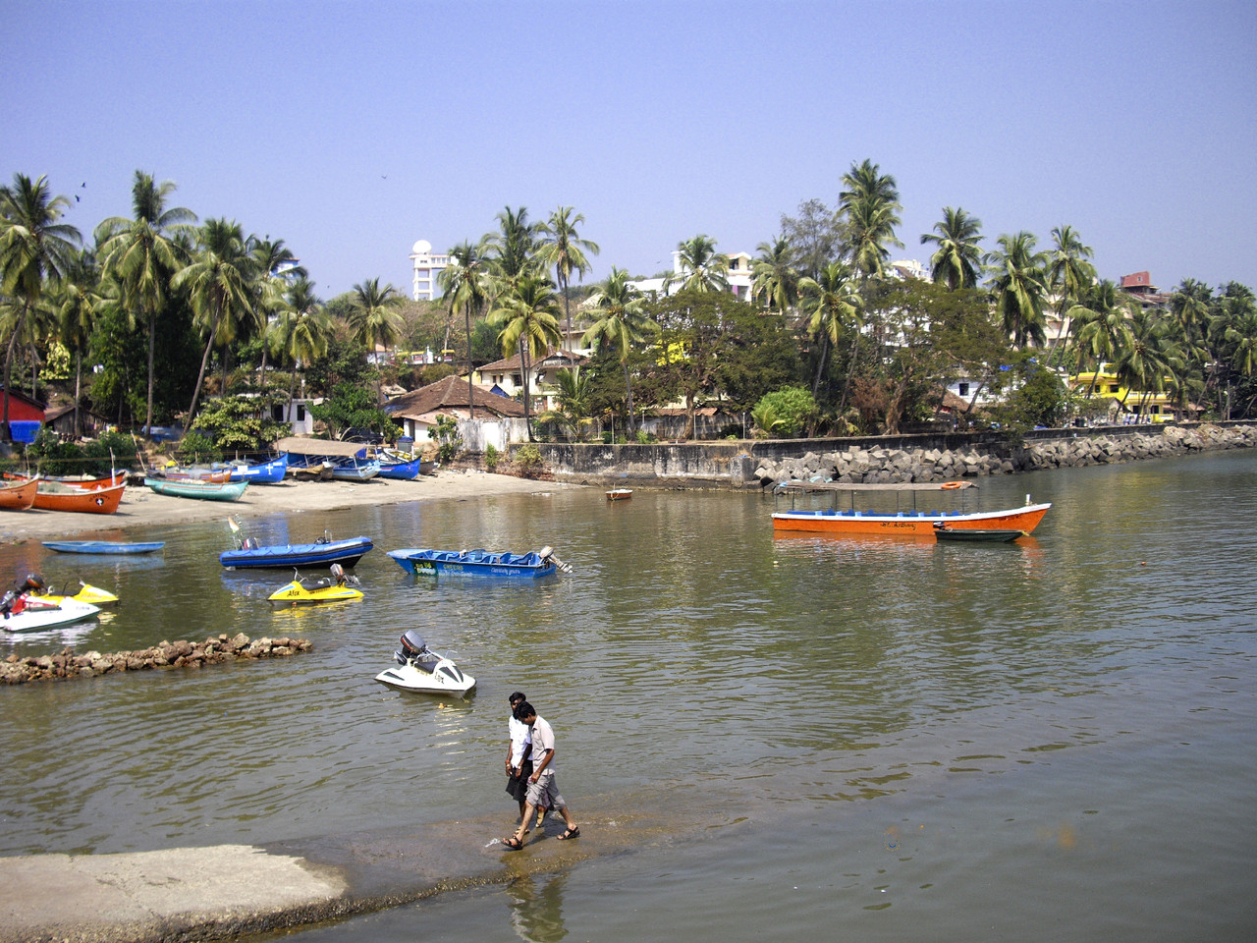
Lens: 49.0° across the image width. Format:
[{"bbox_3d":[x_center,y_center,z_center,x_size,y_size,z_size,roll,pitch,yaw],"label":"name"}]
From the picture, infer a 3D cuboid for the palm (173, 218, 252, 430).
[{"bbox_3d":[-25.654,-8.779,85.665,5.100,13.720,5.100,-1,3,-17],"label":"palm"}]

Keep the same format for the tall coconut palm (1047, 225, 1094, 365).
[{"bbox_3d":[38.793,-13.012,121.481,5.200,17.320,5.200,0,3,0],"label":"tall coconut palm"}]

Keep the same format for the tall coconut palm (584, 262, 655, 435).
[{"bbox_3d":[-0.660,-8.320,97.000,5.300,12.290,5.300,0,3,0],"label":"tall coconut palm"}]

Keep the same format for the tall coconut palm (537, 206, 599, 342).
[{"bbox_3d":[-4.397,-10.635,98.575,5.000,16.400,5.000,0,3,0],"label":"tall coconut palm"}]

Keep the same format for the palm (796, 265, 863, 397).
[{"bbox_3d":[14.620,-8.810,99.000,4.900,12.470,4.900,0,3,0],"label":"palm"}]

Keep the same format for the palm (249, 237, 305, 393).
[{"bbox_3d":[-28.016,-11.244,109.570,4.700,14.760,4.700,-1,3,-14],"label":"palm"}]

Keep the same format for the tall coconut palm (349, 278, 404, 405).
[{"bbox_3d":[-19.610,-8.990,107.000,4.600,12.110,4.600,0,3,0],"label":"tall coconut palm"}]

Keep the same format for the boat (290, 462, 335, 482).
[{"bbox_3d":[-18.195,-0.120,76.635,3.800,1.050,1.300,2,4,37],"label":"boat"}]

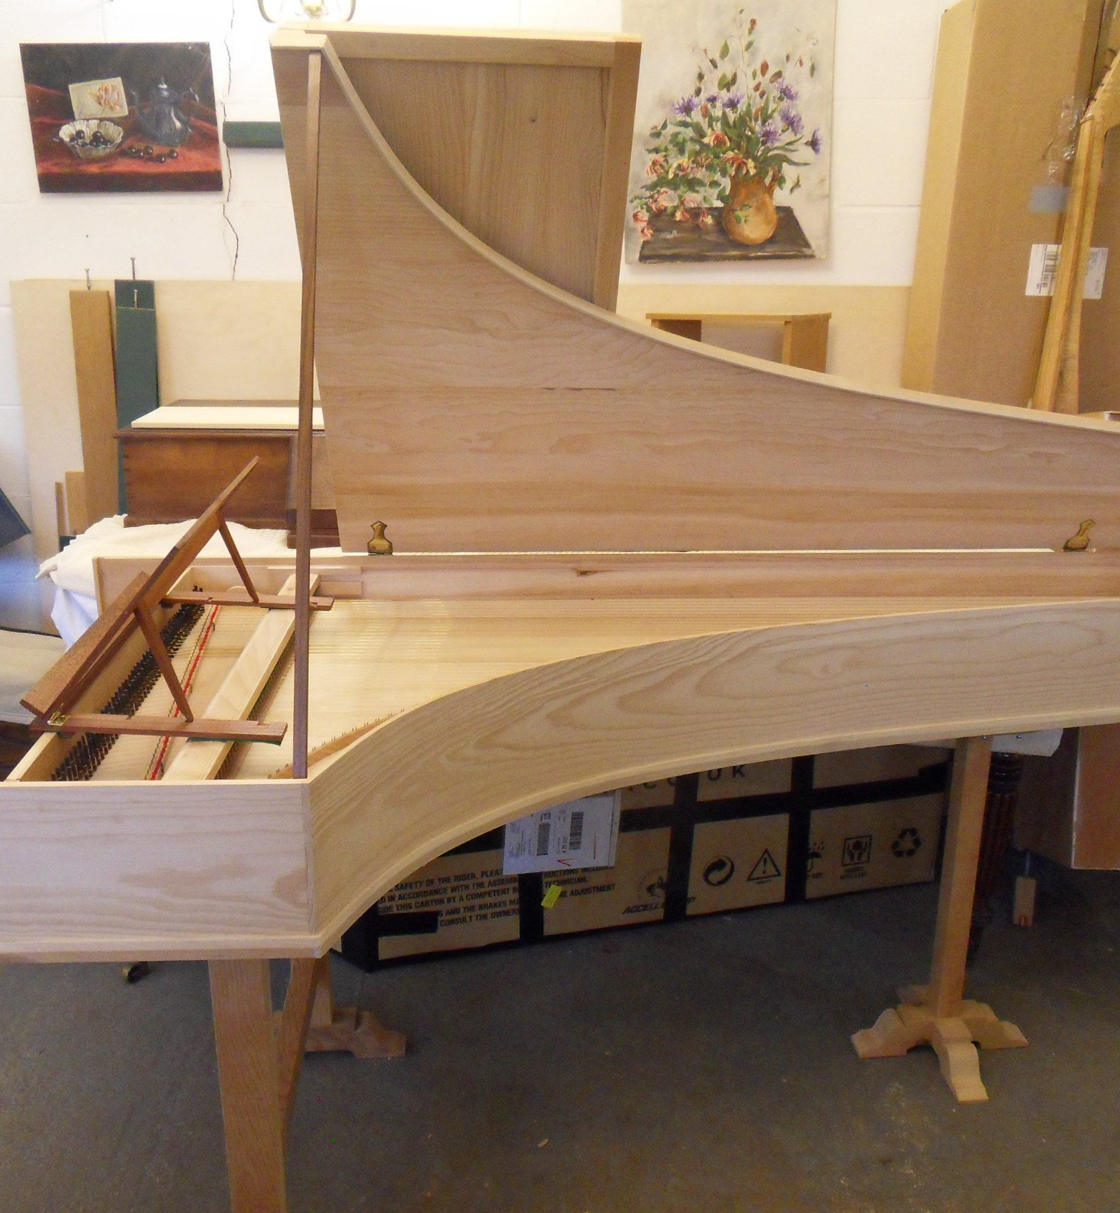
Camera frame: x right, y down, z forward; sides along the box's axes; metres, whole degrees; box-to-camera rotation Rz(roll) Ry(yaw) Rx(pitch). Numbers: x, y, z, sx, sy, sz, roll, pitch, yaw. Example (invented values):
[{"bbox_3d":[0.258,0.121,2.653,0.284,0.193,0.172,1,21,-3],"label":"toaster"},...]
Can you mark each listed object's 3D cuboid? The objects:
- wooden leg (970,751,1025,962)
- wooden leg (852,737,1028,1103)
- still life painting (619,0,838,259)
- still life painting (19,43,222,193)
[{"bbox_3d":[0.774,0.451,2.064,0.100,0.500,0.100,-1,16,-4],"label":"wooden leg"},{"bbox_3d":[0.654,0.461,1.848,0.300,0.600,0.300,-1,16,-4],"label":"wooden leg"},{"bbox_3d":[0.369,-1.067,2.451,0.457,0.600,0.020,-2,16,1],"label":"still life painting"},{"bbox_3d":[-0.963,-1.075,2.473,0.410,0.304,0.020,0,16,1],"label":"still life painting"}]

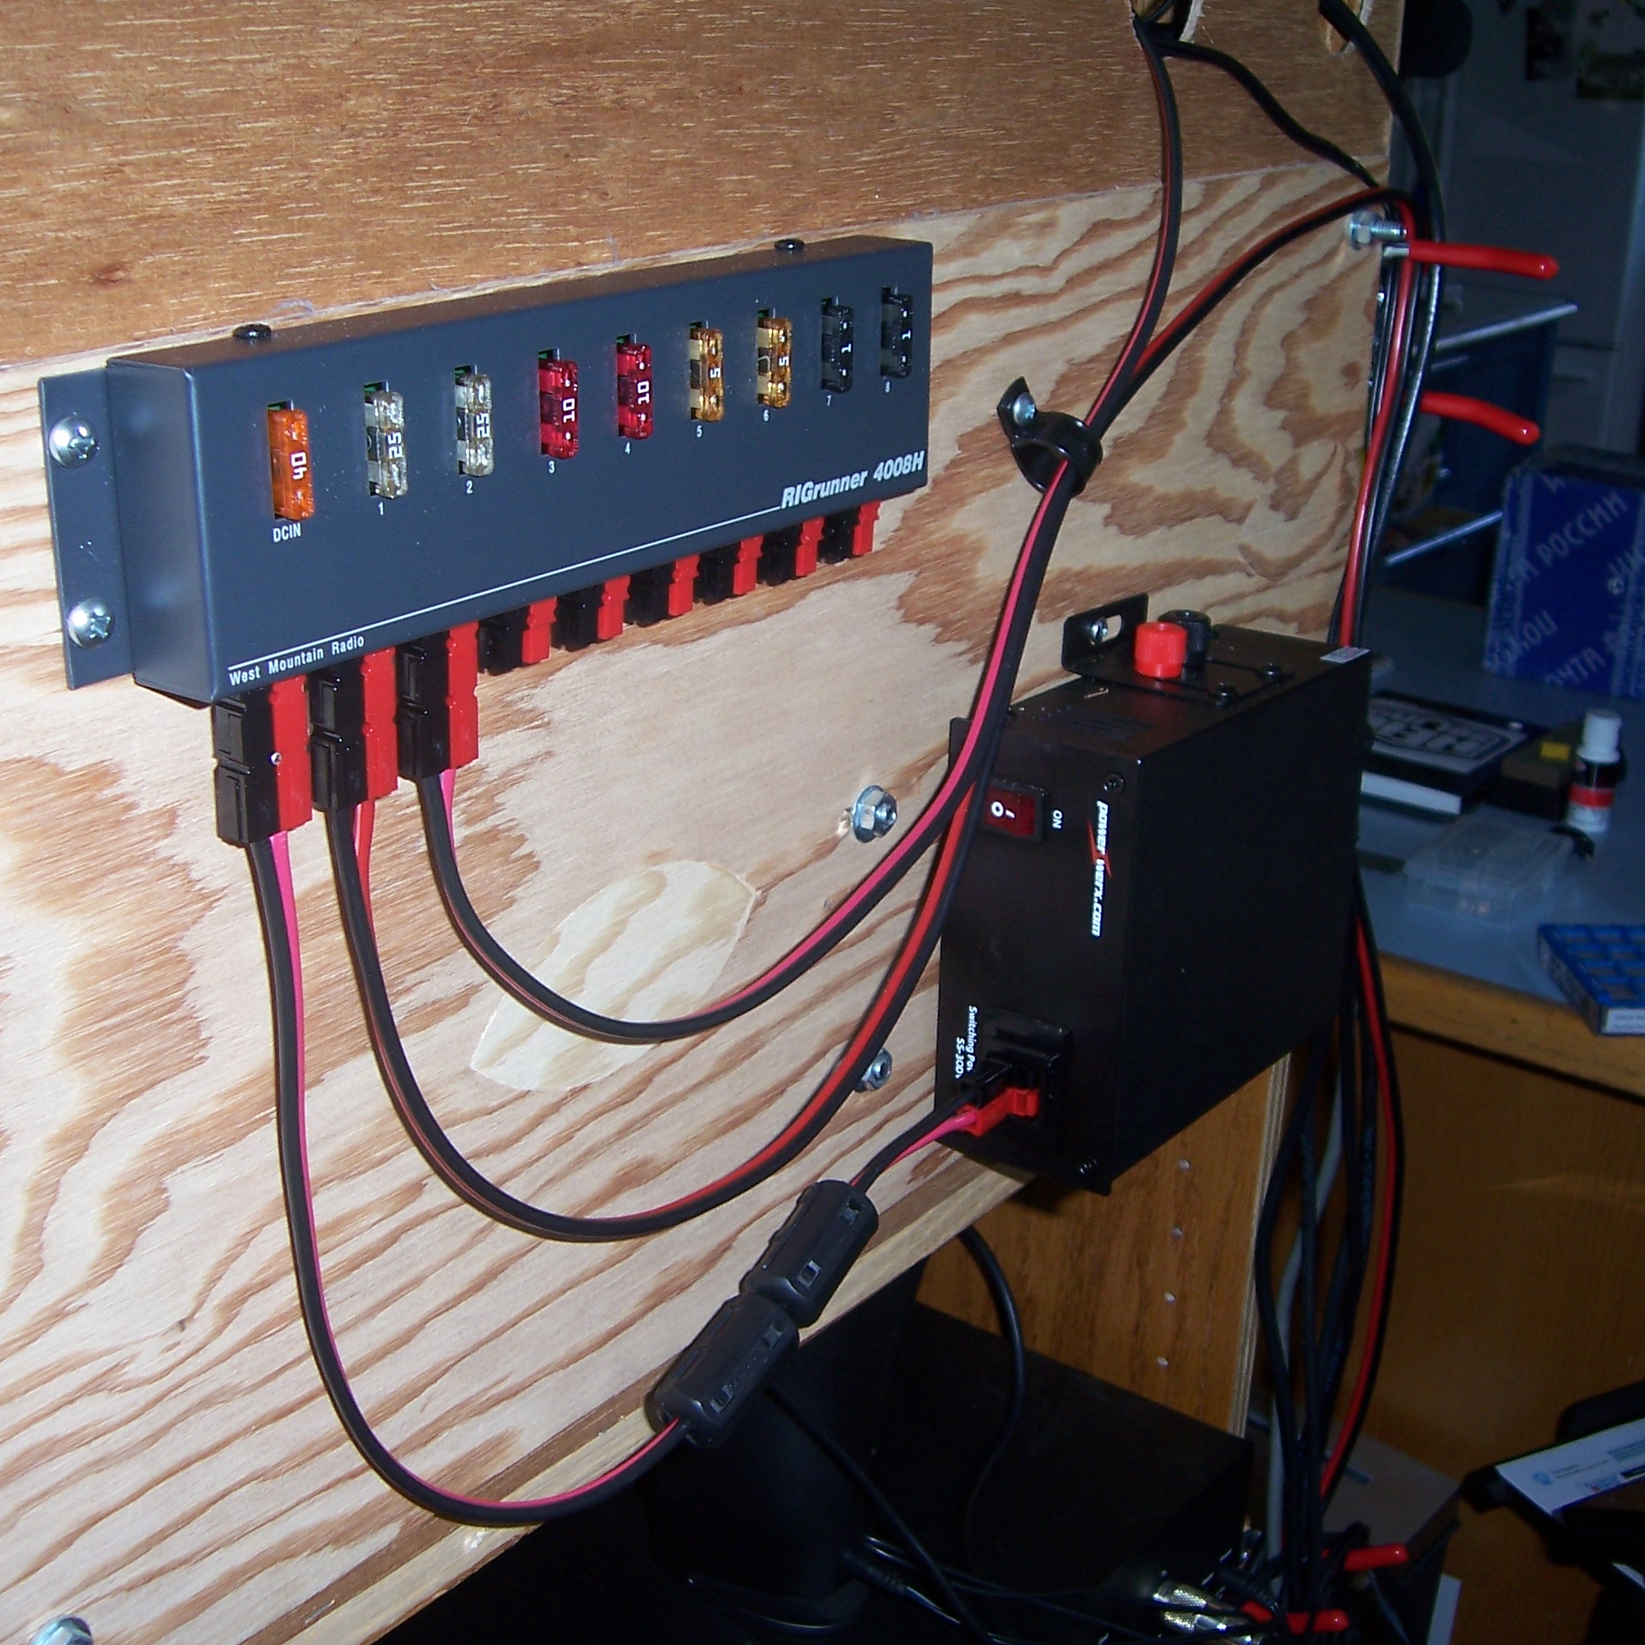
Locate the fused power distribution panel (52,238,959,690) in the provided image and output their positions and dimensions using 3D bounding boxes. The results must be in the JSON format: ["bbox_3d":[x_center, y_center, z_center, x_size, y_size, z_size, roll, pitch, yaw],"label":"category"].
[{"bbox_3d":[-0.047,-0.081,0.471,0.025,0.059,0.245,16,26,33],"label":"fused power distribution panel"}]

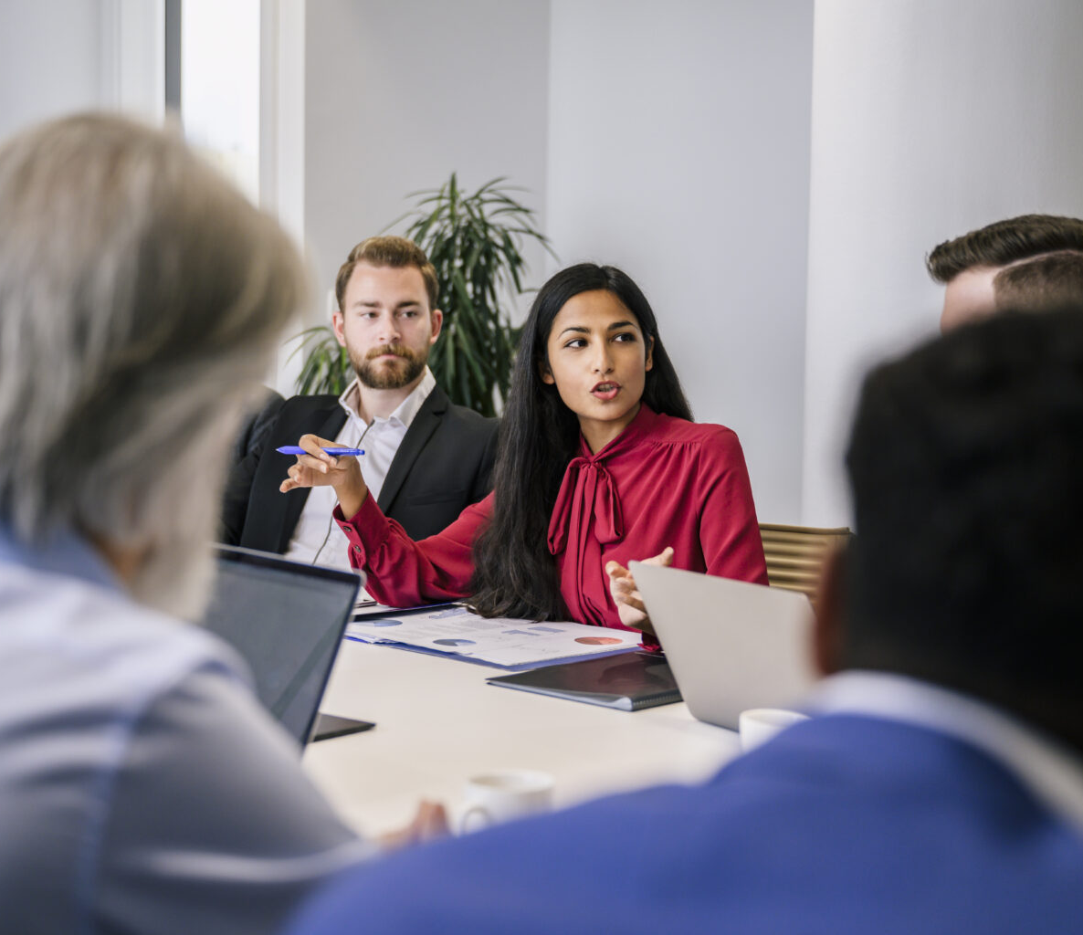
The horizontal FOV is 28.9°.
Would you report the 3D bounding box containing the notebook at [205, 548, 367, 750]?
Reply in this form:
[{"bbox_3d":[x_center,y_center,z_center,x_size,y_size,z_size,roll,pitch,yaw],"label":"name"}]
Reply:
[{"bbox_3d":[-0.397,0.196,2.272,0.285,0.204,0.304,-4,7,-42],"label":"notebook"}]

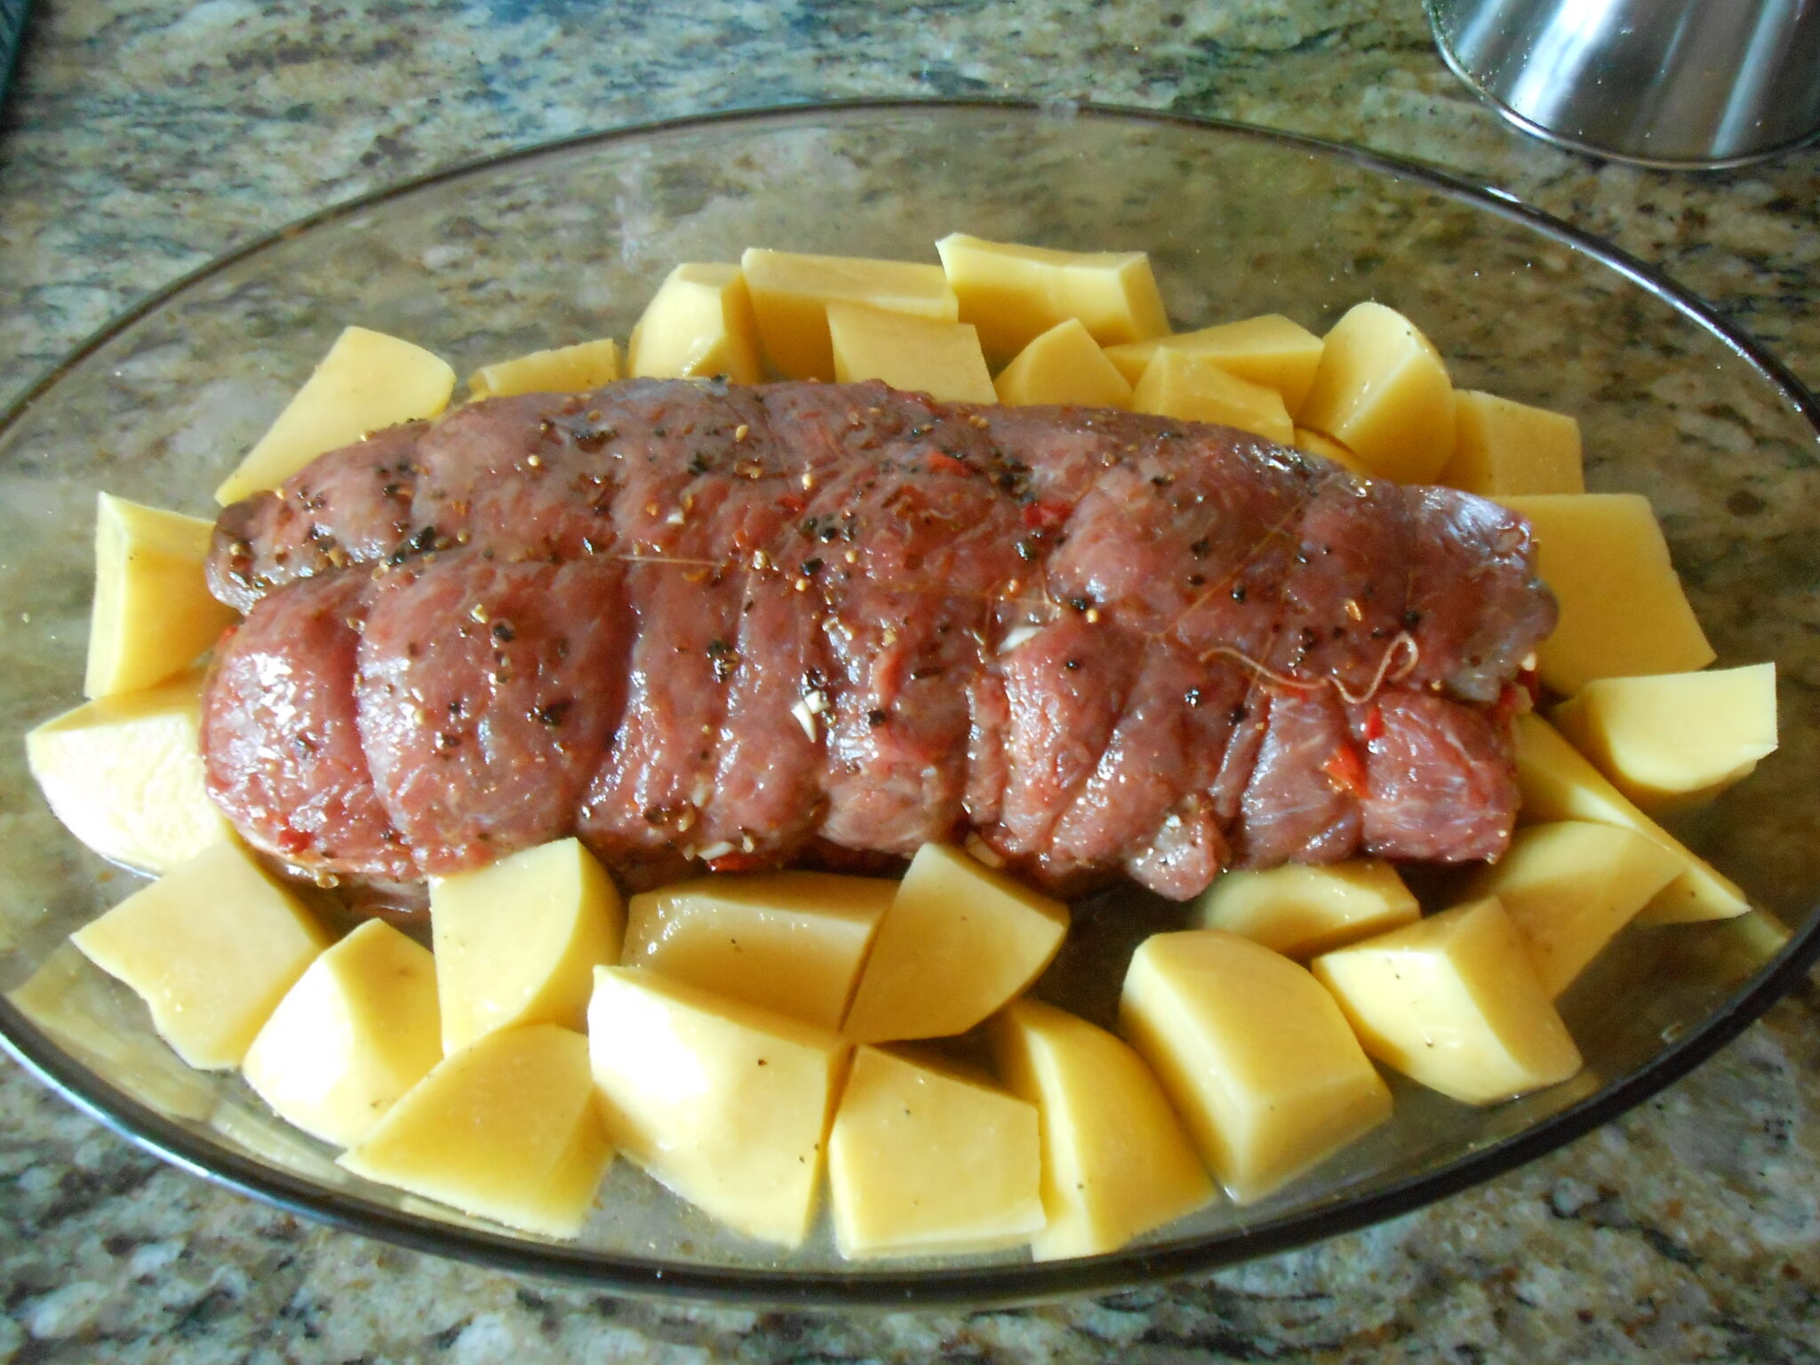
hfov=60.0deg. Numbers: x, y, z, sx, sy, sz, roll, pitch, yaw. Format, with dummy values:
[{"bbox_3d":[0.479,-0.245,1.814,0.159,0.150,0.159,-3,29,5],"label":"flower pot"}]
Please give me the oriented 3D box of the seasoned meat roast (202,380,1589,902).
[{"bbox_3d":[-0.006,-0.009,0.319,0.247,0.070,0.100,1,57,1],"label":"seasoned meat roast"}]

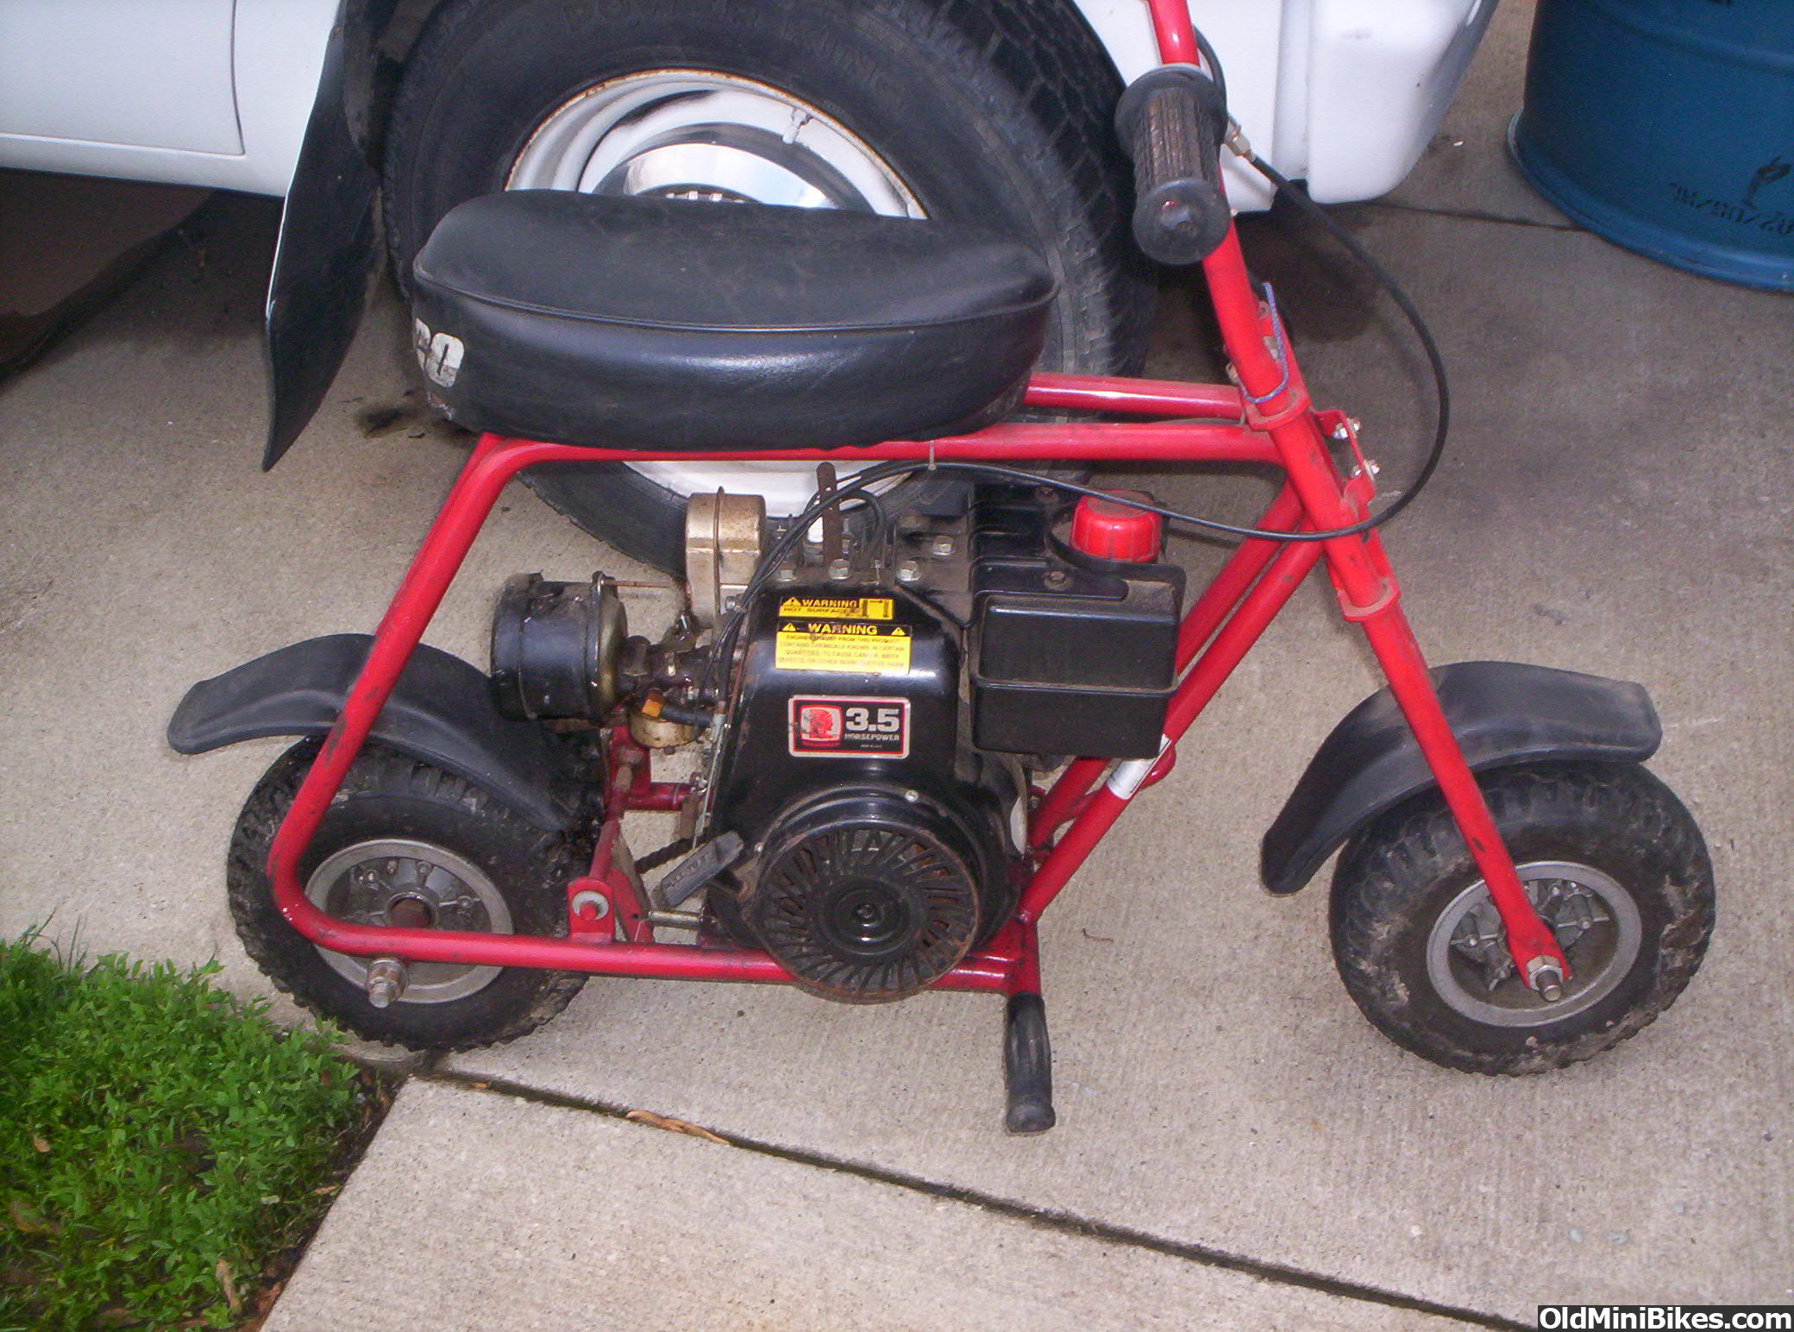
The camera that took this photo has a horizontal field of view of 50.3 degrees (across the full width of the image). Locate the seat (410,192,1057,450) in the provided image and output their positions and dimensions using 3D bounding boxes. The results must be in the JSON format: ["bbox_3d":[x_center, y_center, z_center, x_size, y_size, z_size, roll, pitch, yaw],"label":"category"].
[{"bbox_3d":[-0.098,-0.215,1.160,0.394,0.122,0.173,1,32,0],"label":"seat"}]

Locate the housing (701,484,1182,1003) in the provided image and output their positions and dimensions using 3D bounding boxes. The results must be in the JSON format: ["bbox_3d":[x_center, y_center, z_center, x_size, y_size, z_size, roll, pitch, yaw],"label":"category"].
[{"bbox_3d":[0.026,0.042,1.280,0.305,0.325,0.193,1,32,0],"label":"housing"}]

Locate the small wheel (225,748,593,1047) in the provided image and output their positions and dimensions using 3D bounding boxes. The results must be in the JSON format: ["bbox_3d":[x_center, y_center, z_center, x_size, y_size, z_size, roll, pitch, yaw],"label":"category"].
[{"bbox_3d":[-0.348,0.164,1.399,0.266,0.266,0.093,1,32,0],"label":"small wheel"}]

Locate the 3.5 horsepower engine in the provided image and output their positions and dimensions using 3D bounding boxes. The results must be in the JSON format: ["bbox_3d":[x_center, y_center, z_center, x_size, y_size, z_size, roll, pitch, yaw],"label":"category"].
[{"bbox_3d":[-0.054,0.034,1.291,0.462,0.325,0.218,1,32,0],"label":"3.5 horsepower engine"}]

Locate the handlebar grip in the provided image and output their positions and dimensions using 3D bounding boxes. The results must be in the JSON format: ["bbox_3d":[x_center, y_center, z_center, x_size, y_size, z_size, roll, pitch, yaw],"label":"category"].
[{"bbox_3d":[0.122,-0.216,0.828,0.052,0.052,0.132,3,33,3],"label":"handlebar grip"}]

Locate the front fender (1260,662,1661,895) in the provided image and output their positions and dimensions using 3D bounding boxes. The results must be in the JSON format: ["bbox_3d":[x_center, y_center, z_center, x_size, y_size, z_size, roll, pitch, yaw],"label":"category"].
[{"bbox_3d":[0.389,0.079,1.339,0.254,0.160,0.100,1,32,0],"label":"front fender"}]

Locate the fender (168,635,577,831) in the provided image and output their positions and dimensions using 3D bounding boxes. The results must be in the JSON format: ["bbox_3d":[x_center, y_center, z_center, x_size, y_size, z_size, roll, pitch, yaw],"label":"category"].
[{"bbox_3d":[-0.355,0.040,1.323,0.276,0.110,0.100,1,32,0],"label":"fender"}]

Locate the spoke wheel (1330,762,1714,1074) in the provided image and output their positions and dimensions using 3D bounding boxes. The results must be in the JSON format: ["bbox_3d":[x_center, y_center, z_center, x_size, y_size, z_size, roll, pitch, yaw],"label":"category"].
[{"bbox_3d":[0.456,0.179,1.400,0.266,0.266,0.093,1,32,0],"label":"spoke wheel"}]

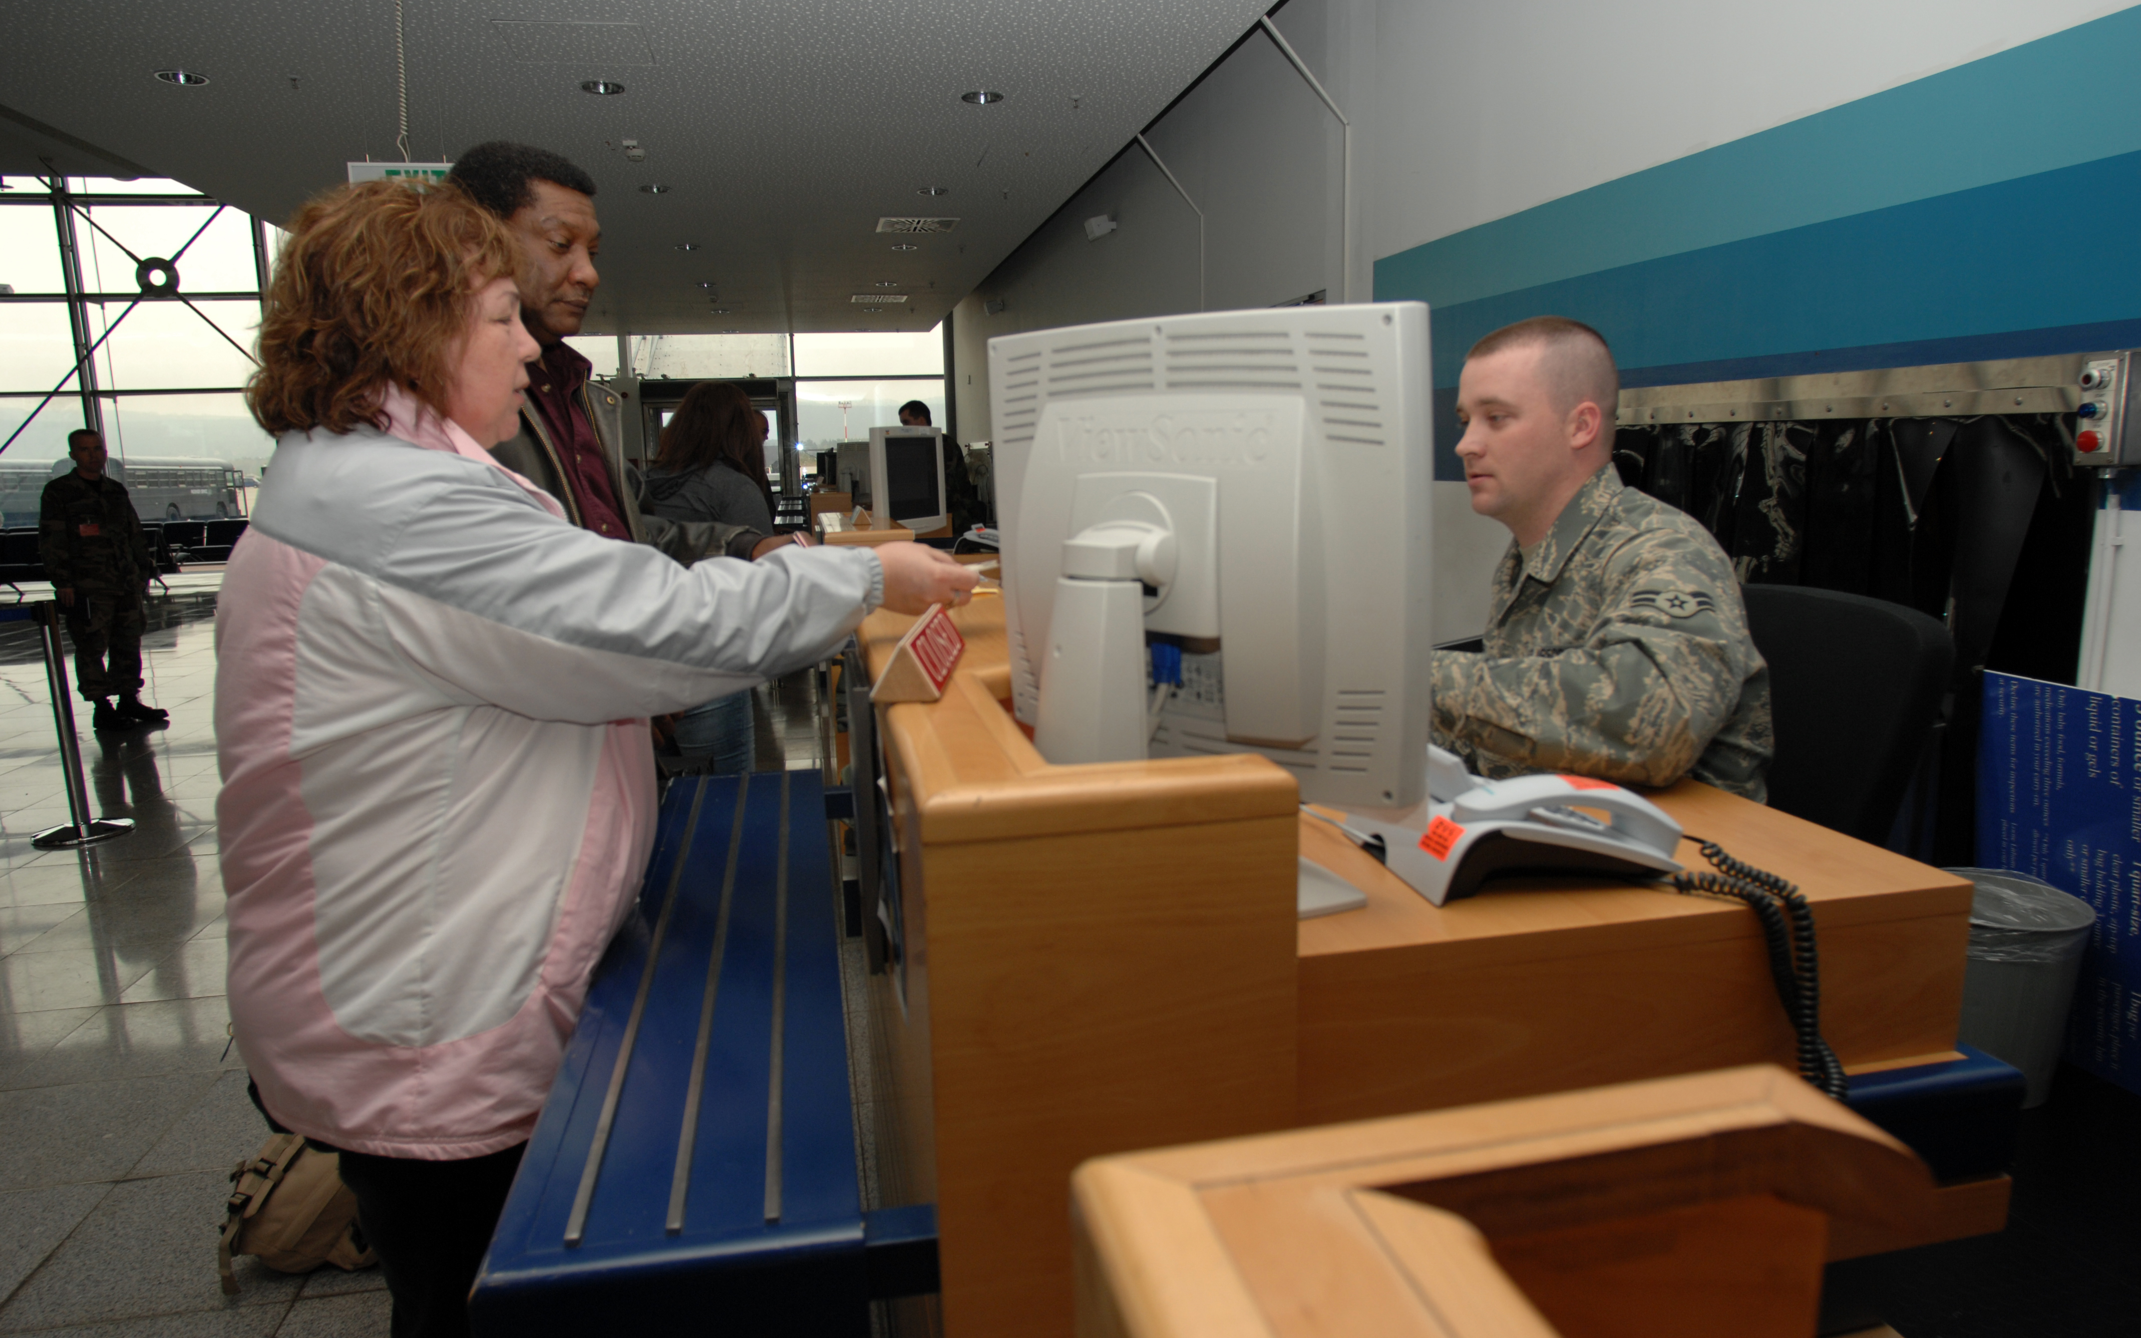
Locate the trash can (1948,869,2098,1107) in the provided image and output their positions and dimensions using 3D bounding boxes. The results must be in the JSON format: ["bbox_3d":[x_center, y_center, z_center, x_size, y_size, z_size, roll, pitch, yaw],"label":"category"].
[{"bbox_3d":[1.566,0.554,2.163,0.300,0.335,0.300,6,12,35],"label":"trash can"}]

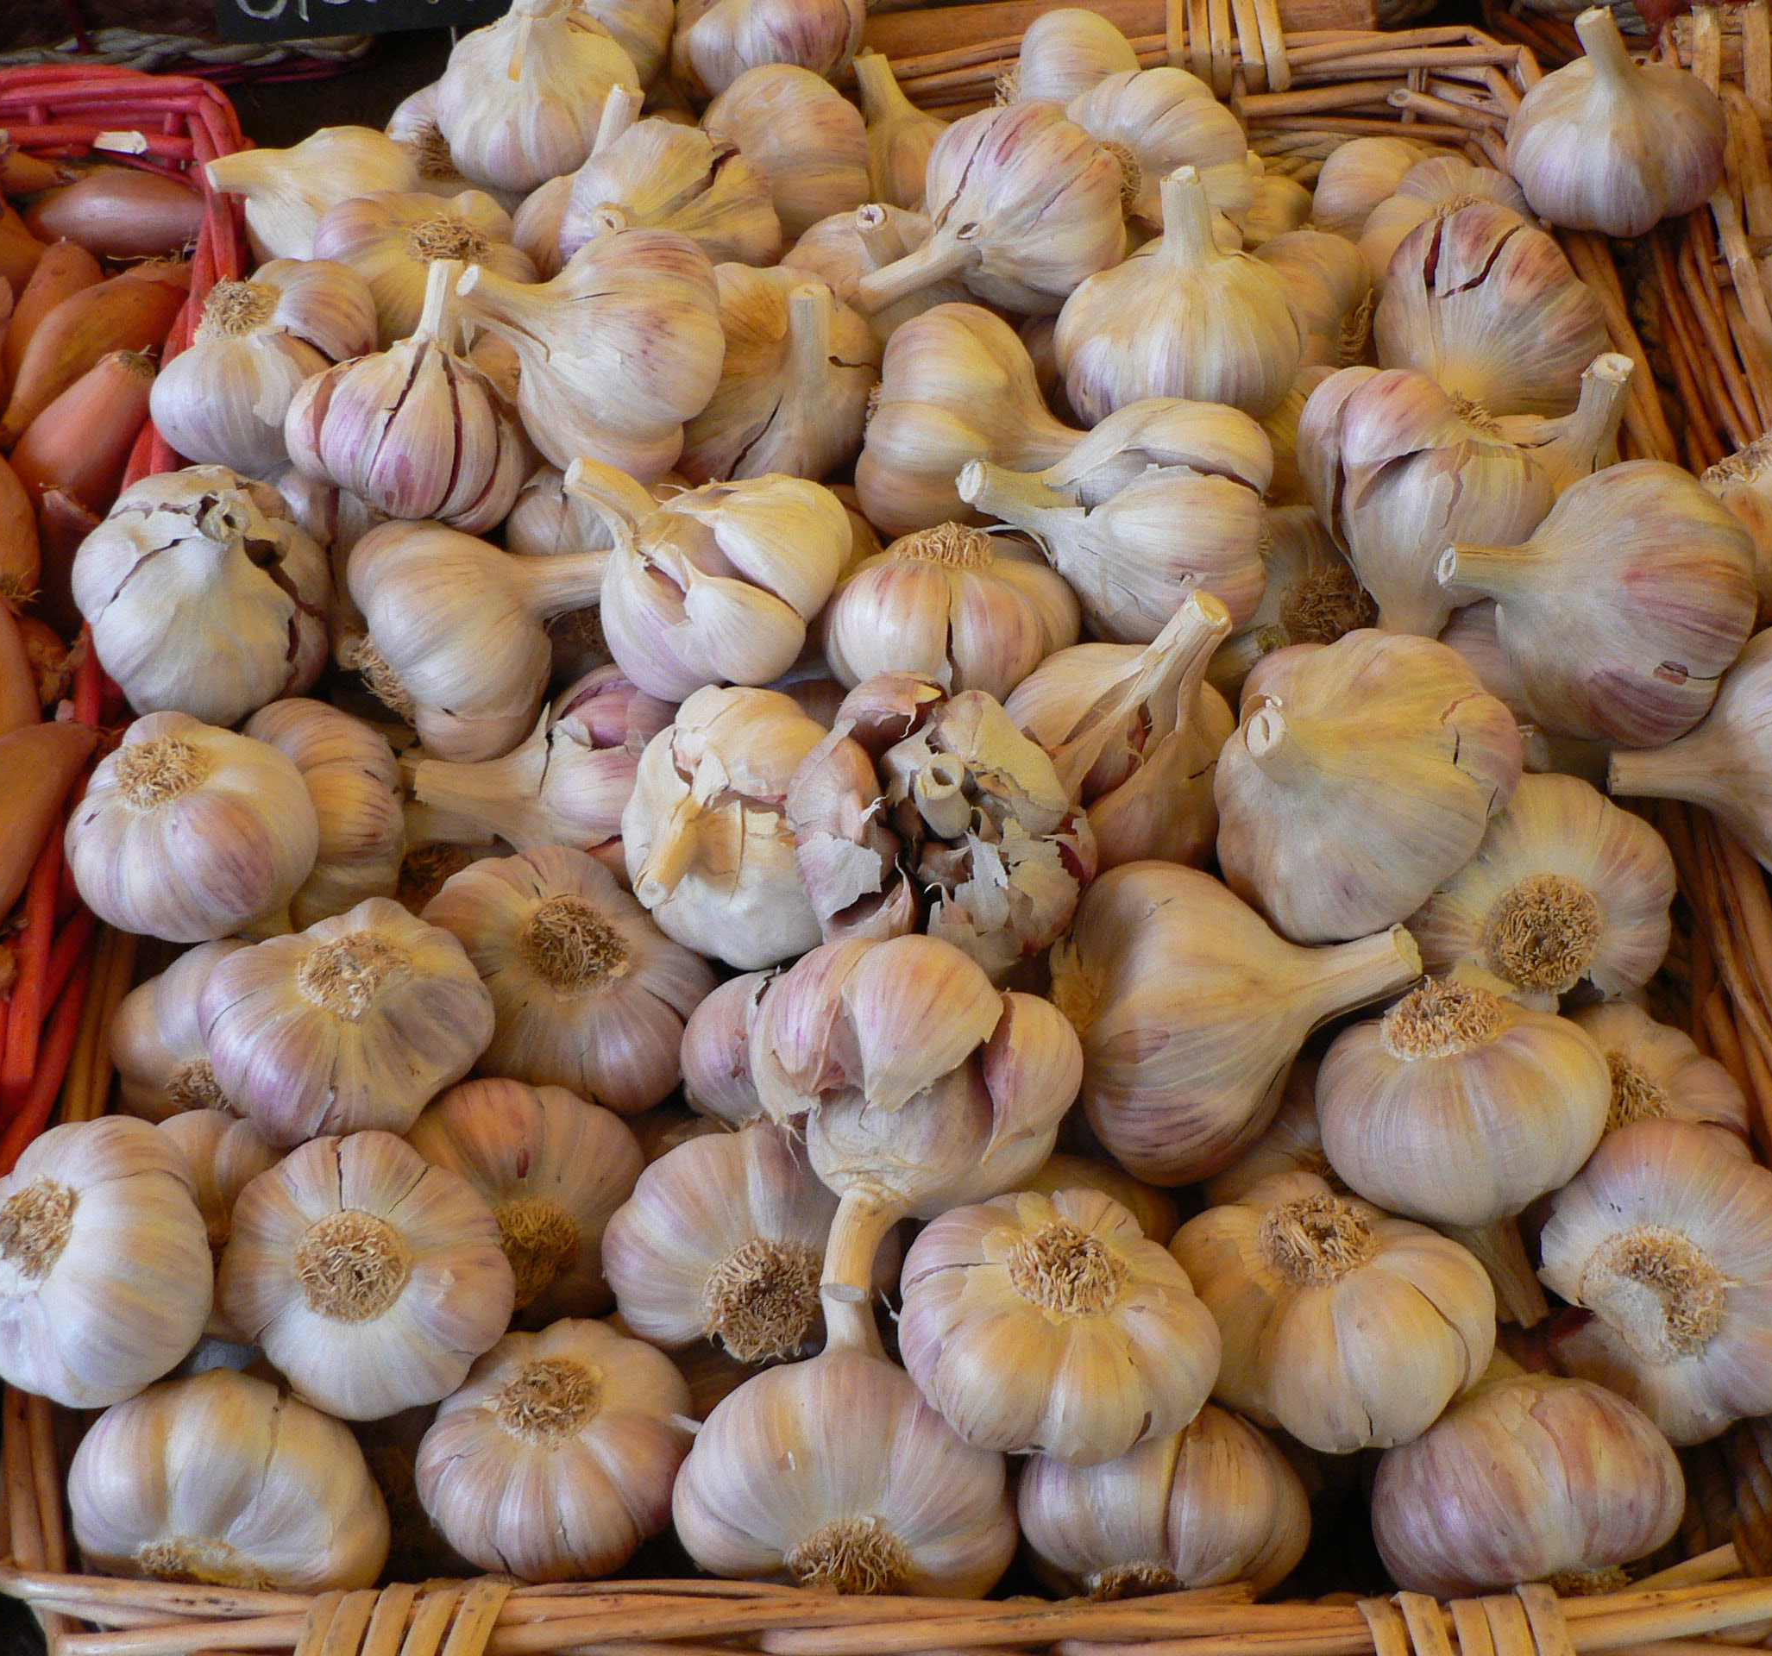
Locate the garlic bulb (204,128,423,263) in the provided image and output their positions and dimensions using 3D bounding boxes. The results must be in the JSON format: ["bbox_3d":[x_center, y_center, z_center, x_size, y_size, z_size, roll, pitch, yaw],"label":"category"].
[{"bbox_3d":[-0.166,-0.179,0.670,0.066,0.053,0.053,12,0,-18],"label":"garlic bulb"}]

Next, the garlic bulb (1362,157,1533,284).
[{"bbox_3d":[0.165,-0.168,0.672,0.057,0.059,0.057,0,74,11],"label":"garlic bulb"}]

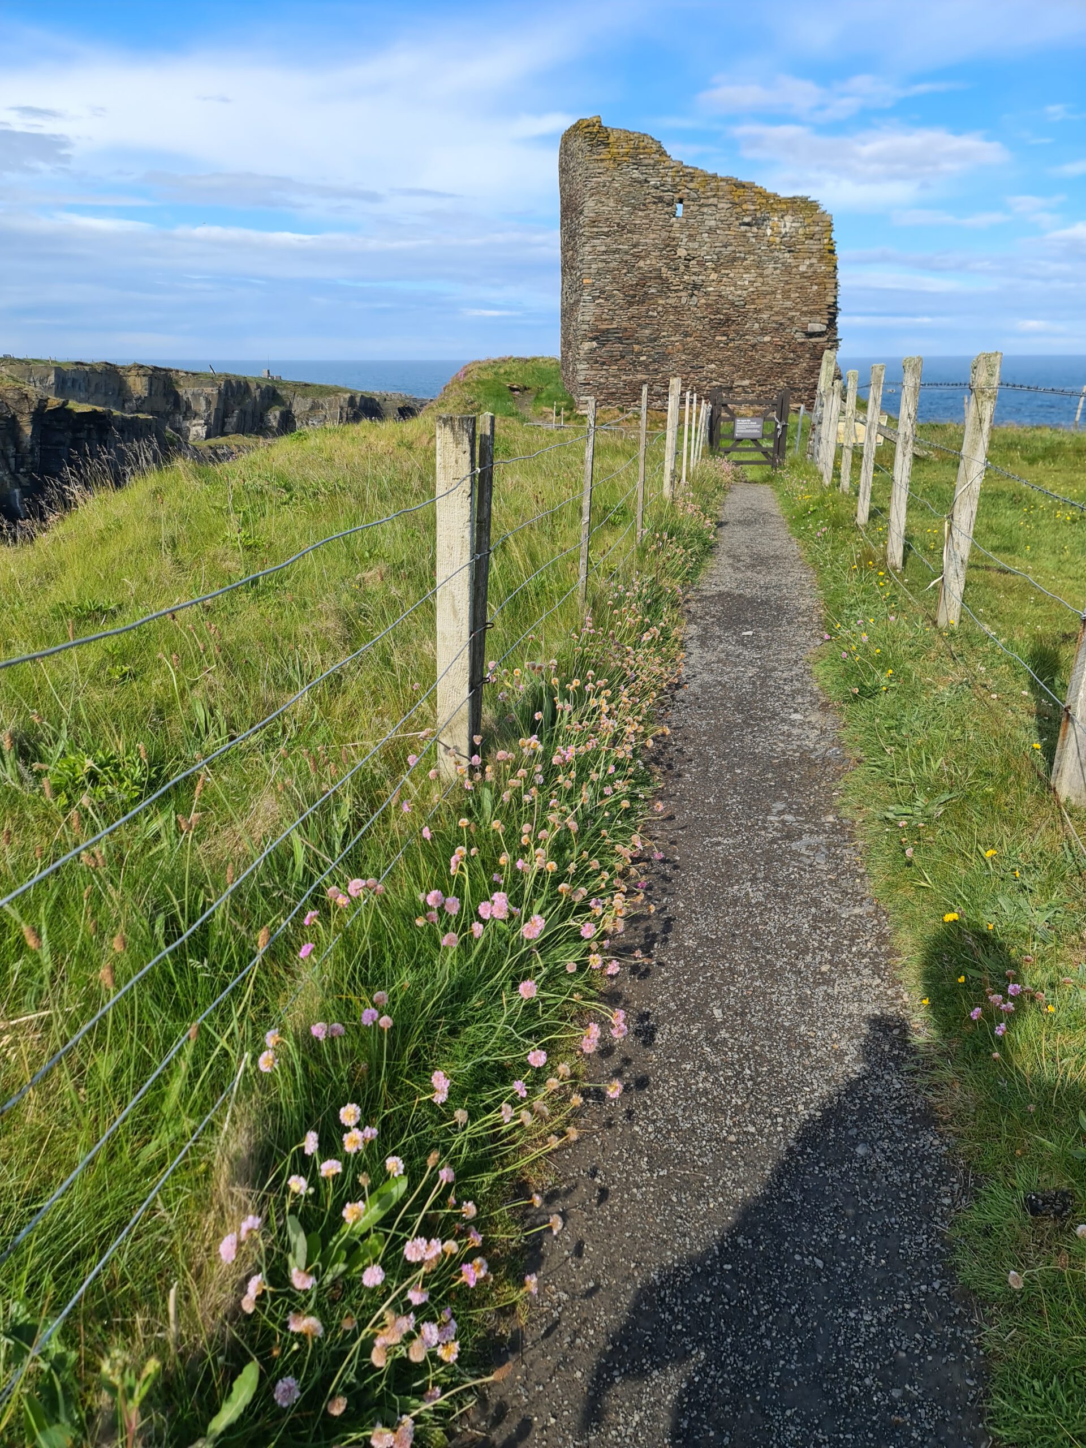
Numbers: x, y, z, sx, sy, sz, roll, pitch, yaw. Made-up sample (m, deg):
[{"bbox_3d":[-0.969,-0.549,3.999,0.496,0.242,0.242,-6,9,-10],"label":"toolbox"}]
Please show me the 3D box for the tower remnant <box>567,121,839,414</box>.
[{"bbox_3d":[5.499,-16.582,38.678,9.250,9.150,6.800,-2,19,-5],"label":"tower remnant"}]

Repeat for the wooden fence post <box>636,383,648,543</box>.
[{"bbox_3d":[0.822,-2.159,8.735,0.046,1.277,0.046,4,20,11],"label":"wooden fence post"}]

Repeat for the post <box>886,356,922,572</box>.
[{"bbox_3d":[2.594,-1.852,7.530,0.108,1.493,0.105,3,20,10],"label":"post"}]

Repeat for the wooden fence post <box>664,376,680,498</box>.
[{"bbox_3d":[1.418,-3.141,11.513,0.115,1.283,0.110,4,20,11],"label":"wooden fence post"}]

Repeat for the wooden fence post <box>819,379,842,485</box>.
[{"bbox_3d":[3.486,-3.513,12.641,0.100,1.210,0.100,3,20,10],"label":"wooden fence post"}]

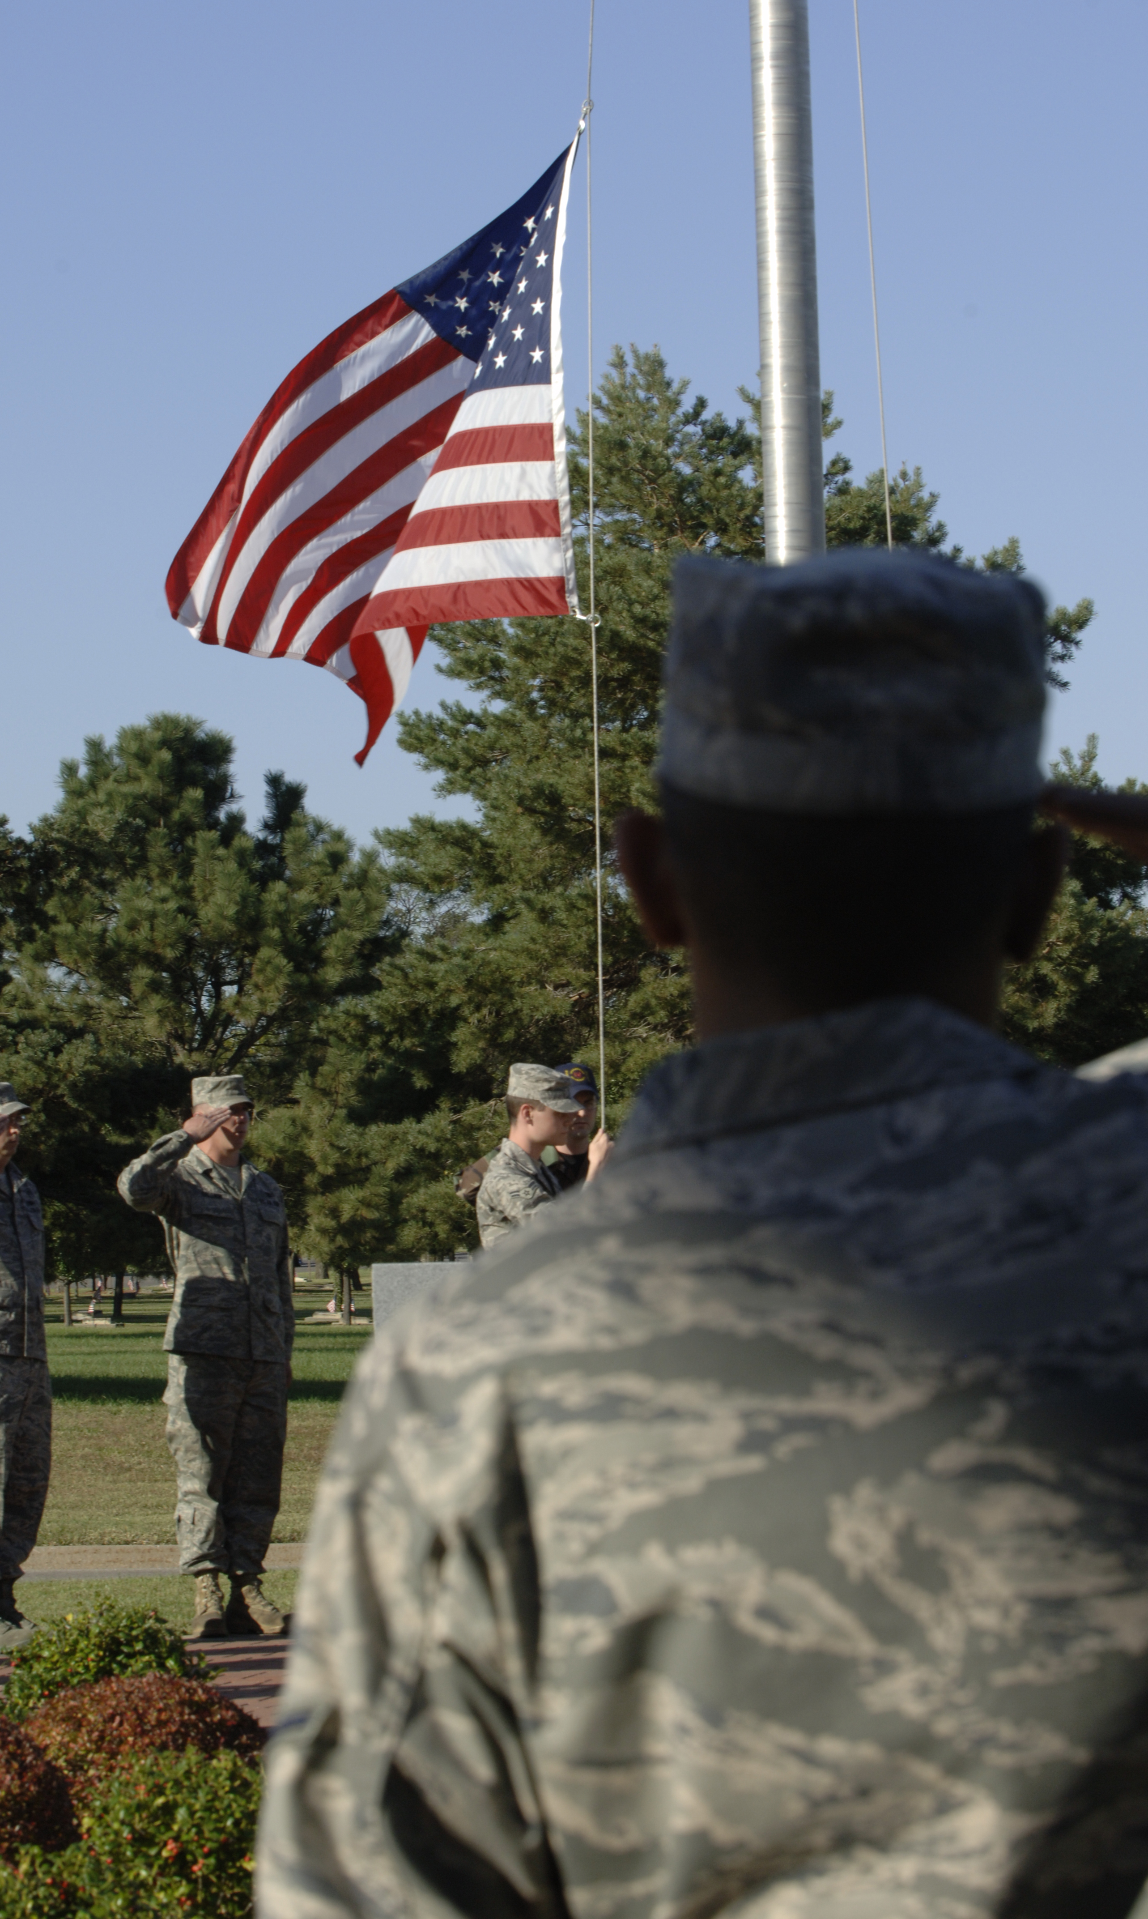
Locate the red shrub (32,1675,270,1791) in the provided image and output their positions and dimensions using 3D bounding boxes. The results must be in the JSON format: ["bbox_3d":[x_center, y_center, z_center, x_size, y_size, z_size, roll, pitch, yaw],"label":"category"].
[{"bbox_3d":[-0.918,1.738,13.800,0.570,0.410,0.550,-2,-2,0],"label":"red shrub"}]

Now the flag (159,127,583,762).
[{"bbox_3d":[-0.656,-1.647,20.800,1.350,2.000,0.800,-2,-2,0],"label":"flag"}]

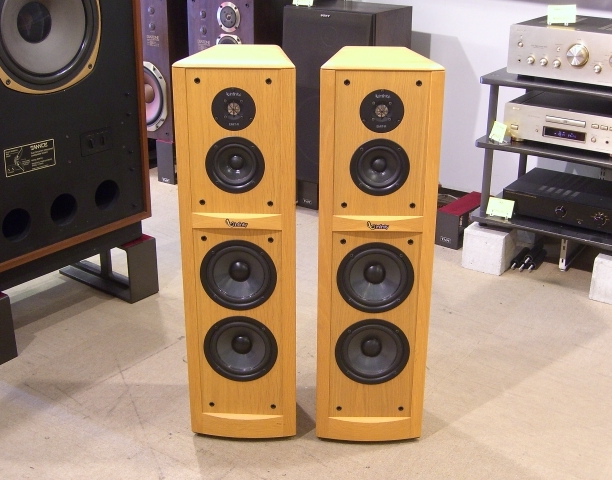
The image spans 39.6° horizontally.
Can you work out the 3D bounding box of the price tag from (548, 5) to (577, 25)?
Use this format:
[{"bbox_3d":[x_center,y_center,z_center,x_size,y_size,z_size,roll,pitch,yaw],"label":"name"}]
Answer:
[{"bbox_3d":[0.883,-0.776,2.935,0.101,0.064,0.012,-4,10,-11],"label":"price tag"}]

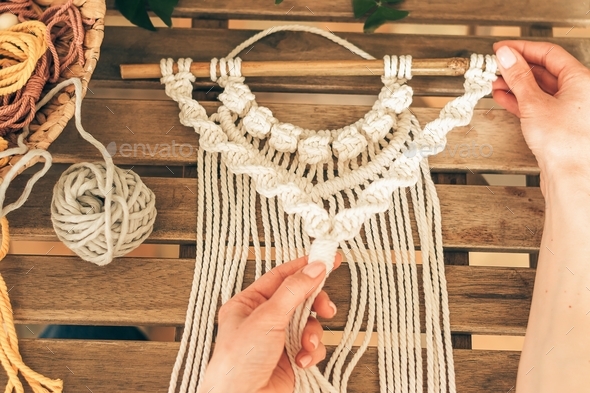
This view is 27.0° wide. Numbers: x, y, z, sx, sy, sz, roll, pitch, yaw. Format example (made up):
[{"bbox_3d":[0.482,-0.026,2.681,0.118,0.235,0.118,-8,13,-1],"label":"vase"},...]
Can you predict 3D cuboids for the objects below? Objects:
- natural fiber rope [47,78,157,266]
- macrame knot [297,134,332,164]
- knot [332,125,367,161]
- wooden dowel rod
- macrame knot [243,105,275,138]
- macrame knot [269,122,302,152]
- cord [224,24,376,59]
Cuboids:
[{"bbox_3d":[-0.138,-0.011,0.890,0.080,0.080,0.123,2,70,0],"label":"natural fiber rope"},{"bbox_3d":[0.015,-0.036,0.932,0.024,0.020,0.024,-2,70,-2],"label":"macrame knot"},{"bbox_3d":[0.041,-0.041,0.934,0.024,0.020,0.024,-18,72,-8],"label":"knot"},{"bbox_3d":[0.014,-0.099,0.952,0.301,0.012,0.012,-1,70,2],"label":"wooden dowel rod"},{"bbox_3d":[-0.028,-0.056,0.938,0.024,0.020,0.024,30,72,9],"label":"macrame knot"},{"bbox_3d":[-0.008,-0.044,0.934,0.024,0.020,0.024,15,71,4],"label":"macrame knot"},{"bbox_3d":[0.004,-0.120,0.956,0.115,0.014,0.028,0,70,0],"label":"cord"}]

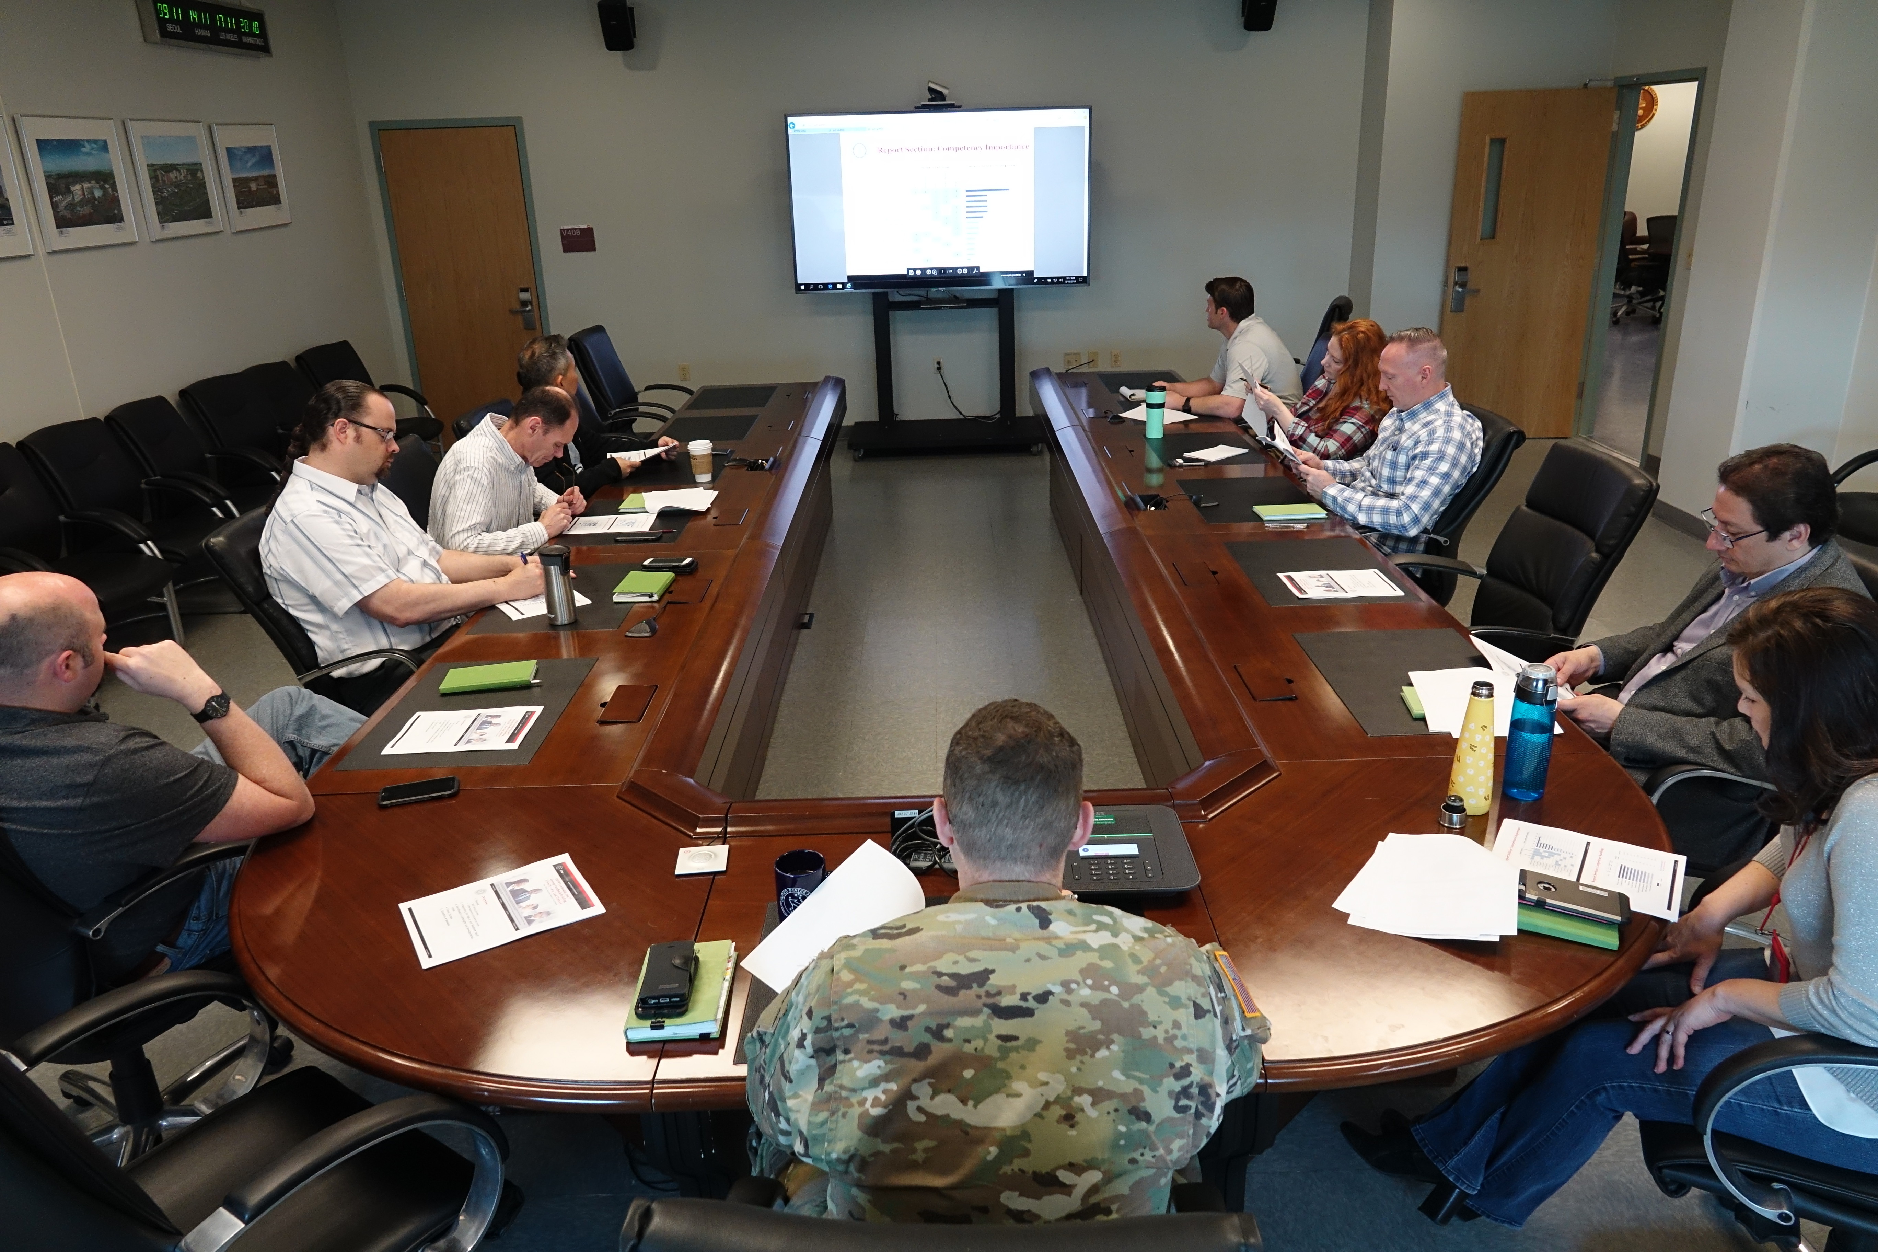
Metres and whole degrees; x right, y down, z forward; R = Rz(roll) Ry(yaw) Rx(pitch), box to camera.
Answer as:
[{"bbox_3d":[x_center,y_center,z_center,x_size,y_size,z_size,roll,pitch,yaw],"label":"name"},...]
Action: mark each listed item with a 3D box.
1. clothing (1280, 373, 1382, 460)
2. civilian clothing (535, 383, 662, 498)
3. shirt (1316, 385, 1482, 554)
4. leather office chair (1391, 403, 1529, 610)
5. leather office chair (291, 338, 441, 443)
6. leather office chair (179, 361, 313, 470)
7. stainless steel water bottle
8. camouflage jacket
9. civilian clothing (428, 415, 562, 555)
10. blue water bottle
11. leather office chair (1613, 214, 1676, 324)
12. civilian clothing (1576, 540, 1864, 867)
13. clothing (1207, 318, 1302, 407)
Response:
[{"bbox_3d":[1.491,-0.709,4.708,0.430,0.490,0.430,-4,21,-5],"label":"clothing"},{"bbox_3d":[-1.342,-0.618,4.692,0.560,0.620,0.500,-1,21,0],"label":"civilian clothing"},{"bbox_3d":[1.473,-0.464,4.027,0.540,0.630,0.500,-7,21,-14],"label":"shirt"},{"bbox_3d":[1.440,-0.169,4.169,0.680,1.030,0.640,-4,21,-5],"label":"leather office chair"},{"bbox_3d":[-3.334,-1.227,7.543,0.670,0.930,0.620,-2,20,0],"label":"leather office chair"},{"bbox_3d":[-3.332,-0.831,6.481,0.670,0.930,0.630,-2,20,0],"label":"leather office chair"},{"bbox_3d":[-0.984,-0.113,3.233,0.073,0.197,0.073,8,23,25],"label":"stainless steel water bottle"},{"bbox_3d":[0.086,0.557,1.353,0.570,0.660,0.500,-1,21,0],"label":"camouflage jacket"},{"bbox_3d":[-1.556,-0.499,4.399,0.480,0.550,0.470,-2,20,0],"label":"civilian clothing"},{"bbox_3d":[1.036,0.177,2.191,0.078,0.250,0.080,-6,21,-10],"label":"blue water bottle"},{"bbox_3d":[7.693,-3.885,13.654,0.630,1.060,0.650,-8,21,-16],"label":"leather office chair"},{"bbox_3d":[1.462,0.147,2.461,0.560,0.670,0.520,-4,21,-5],"label":"civilian clothing"},{"bbox_3d":[1.407,-1.119,5.575,0.440,0.520,0.490,-1,21,0],"label":"clothing"}]

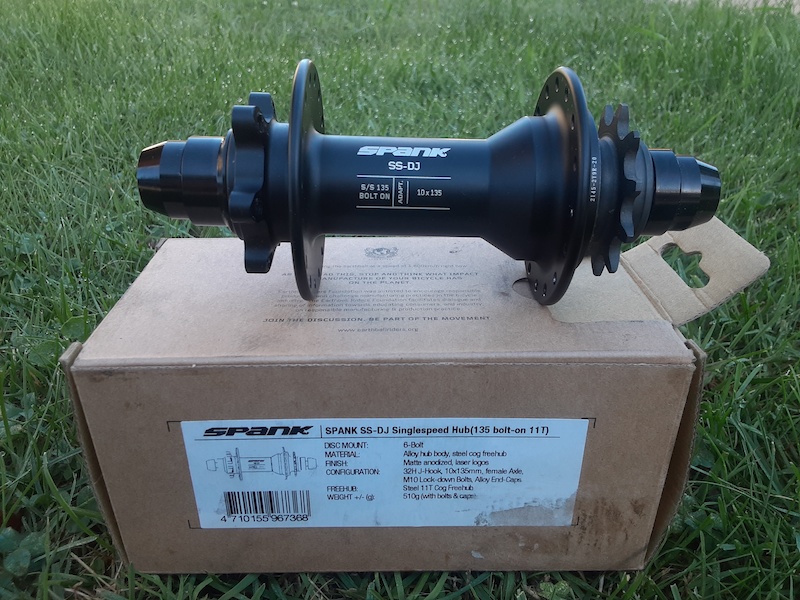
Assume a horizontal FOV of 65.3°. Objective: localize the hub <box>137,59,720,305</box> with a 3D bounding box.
[{"bbox_3d":[0.009,-0.033,0.182,0.165,0.068,0.068,1,28,-2],"label":"hub"}]

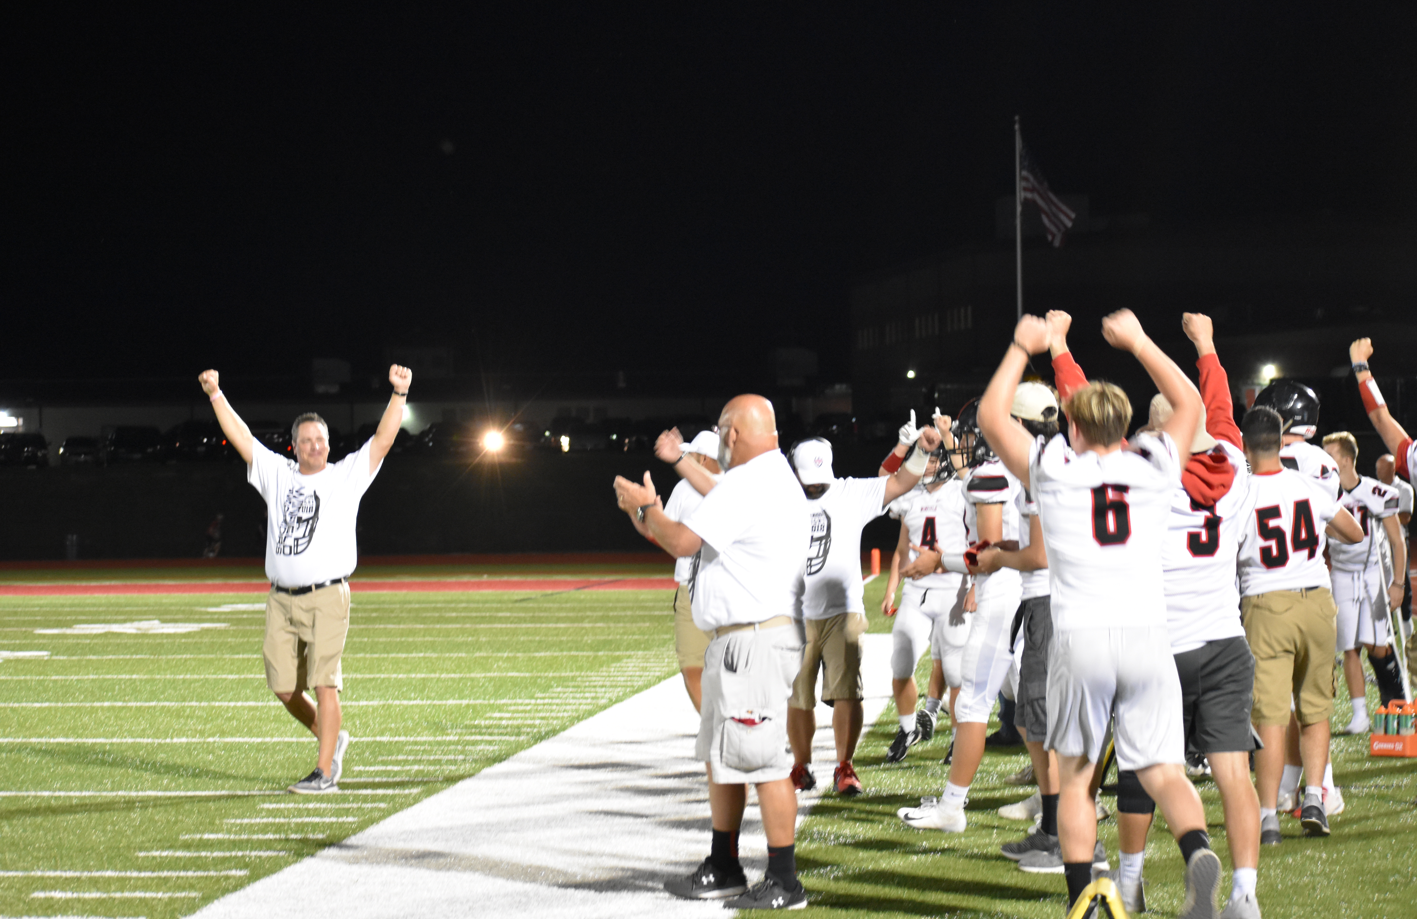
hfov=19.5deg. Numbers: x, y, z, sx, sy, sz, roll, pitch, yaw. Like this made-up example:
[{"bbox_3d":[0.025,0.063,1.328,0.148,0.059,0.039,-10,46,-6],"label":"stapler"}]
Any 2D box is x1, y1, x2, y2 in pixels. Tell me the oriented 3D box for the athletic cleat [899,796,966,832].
[{"bbox_3d":[0.955,1.514,17.600,0.300,0.140,0.110,-1,-1,12],"label":"athletic cleat"}]

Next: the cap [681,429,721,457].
[{"bbox_3d":[-0.009,-0.088,22.600,0.260,0.150,0.180,11,4,24],"label":"cap"}]

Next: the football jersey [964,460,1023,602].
[{"bbox_3d":[1.231,0.301,17.850,0.320,0.620,0.500,-1,-1,-5],"label":"football jersey"}]

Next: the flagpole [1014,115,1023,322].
[{"bbox_3d":[9.409,-4.790,125.000,0.150,11.300,0.150,-1,-1,0],"label":"flagpole"}]

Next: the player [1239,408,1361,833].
[{"bbox_3d":[2.458,0.689,17.200,0.520,1.820,0.460,-1,-1,-9],"label":"player"}]

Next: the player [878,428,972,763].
[{"bbox_3d":[1.186,0.735,22.300,0.560,1.800,0.460,-1,-1,18],"label":"player"}]

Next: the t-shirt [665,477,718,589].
[{"bbox_3d":[0.027,0.388,22.600,0.420,0.640,0.520,-1,-1,27],"label":"t-shirt"}]

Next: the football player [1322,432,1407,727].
[{"bbox_3d":[3.951,0.726,24.850,0.560,1.800,0.460,-1,-1,34],"label":"football player"}]

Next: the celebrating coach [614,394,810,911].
[{"bbox_3d":[0.018,0.680,14.550,0.680,1.800,0.560,-1,-1,27],"label":"celebrating coach"}]

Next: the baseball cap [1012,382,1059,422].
[{"bbox_3d":[1.277,-0.223,16.350,0.180,0.160,0.270,0,-1,-38],"label":"baseball cap"}]

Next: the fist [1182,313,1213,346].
[{"bbox_3d":[1.650,-0.437,13.950,0.100,0.112,0.095,-1,-1,-20],"label":"fist"}]

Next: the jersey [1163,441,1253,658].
[{"bbox_3d":[1.612,0.290,13.850,0.500,0.720,0.320,0,-1,-29],"label":"jersey"}]

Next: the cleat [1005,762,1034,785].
[{"bbox_3d":[1.606,1.555,20.500,0.290,0.120,0.110,-1,-1,9],"label":"cleat"}]

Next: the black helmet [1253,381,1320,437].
[{"bbox_3d":[2.533,-0.205,18.200,0.320,0.290,0.250,-1,-1,37],"label":"black helmet"}]

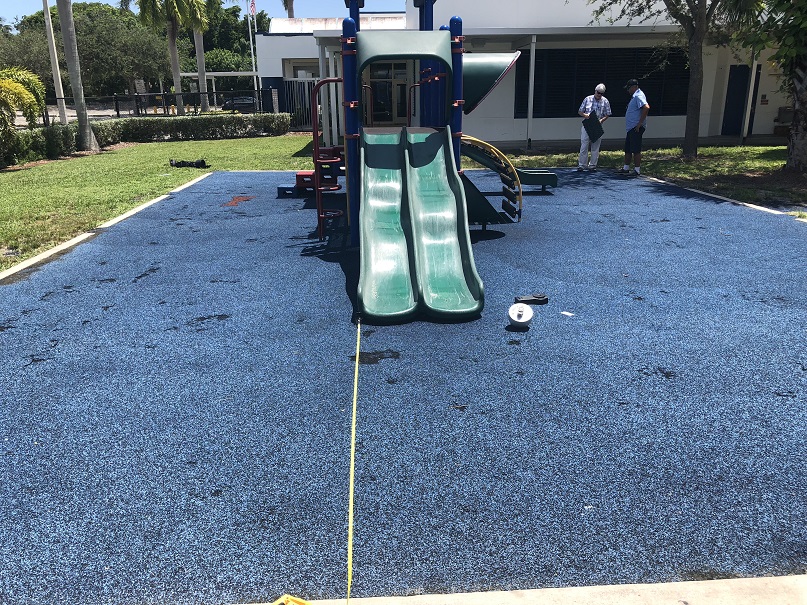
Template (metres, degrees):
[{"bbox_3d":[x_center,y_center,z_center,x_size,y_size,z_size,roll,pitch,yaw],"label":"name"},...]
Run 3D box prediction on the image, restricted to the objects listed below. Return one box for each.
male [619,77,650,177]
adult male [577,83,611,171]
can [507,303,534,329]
[{"bbox_3d":[4.519,-3.413,12.752,0.540,1.789,0.500,0,17,3],"label":"male"},{"bbox_3d":[3.938,-3.605,13.478,0.620,1.737,0.420,2,17,7],"label":"adult male"},{"bbox_3d":[0.786,0.092,4.354,0.161,0.120,0.161,3,48,10],"label":"can"}]

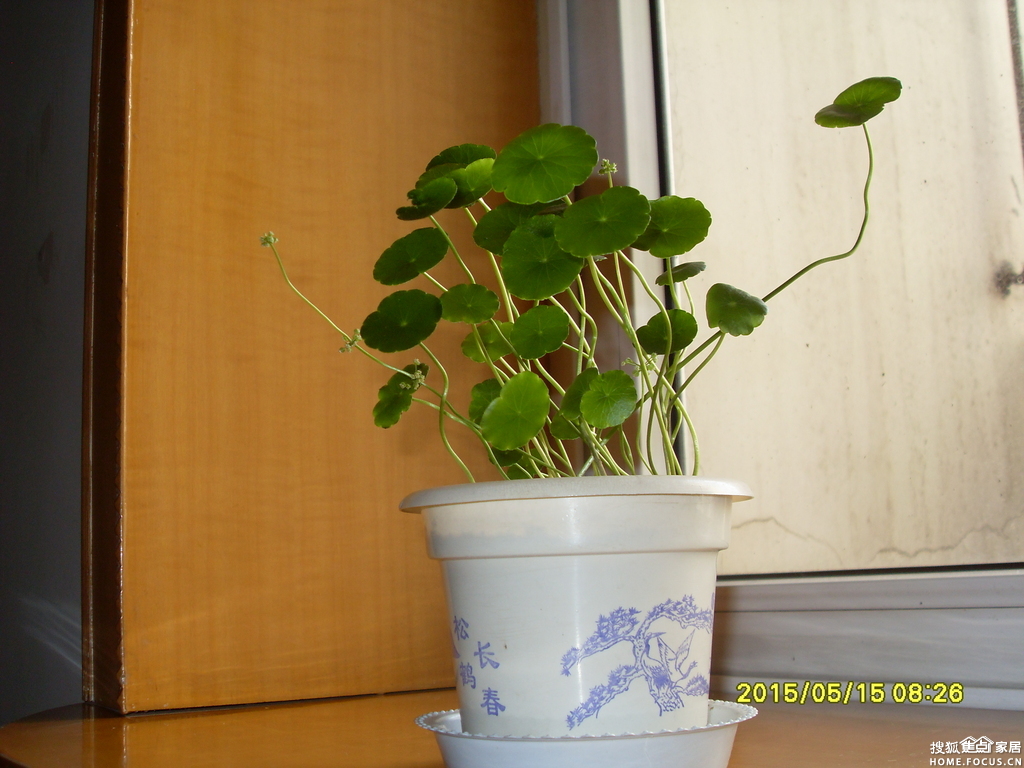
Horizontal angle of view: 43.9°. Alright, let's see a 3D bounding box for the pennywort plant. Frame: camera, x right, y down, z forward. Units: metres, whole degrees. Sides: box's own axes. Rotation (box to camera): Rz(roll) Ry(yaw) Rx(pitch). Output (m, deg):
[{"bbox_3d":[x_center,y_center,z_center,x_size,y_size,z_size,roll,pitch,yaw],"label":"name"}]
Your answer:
[{"bbox_3d":[0.040,-0.044,0.662,0.340,0.230,0.200,-2,-8,0],"label":"pennywort plant"}]

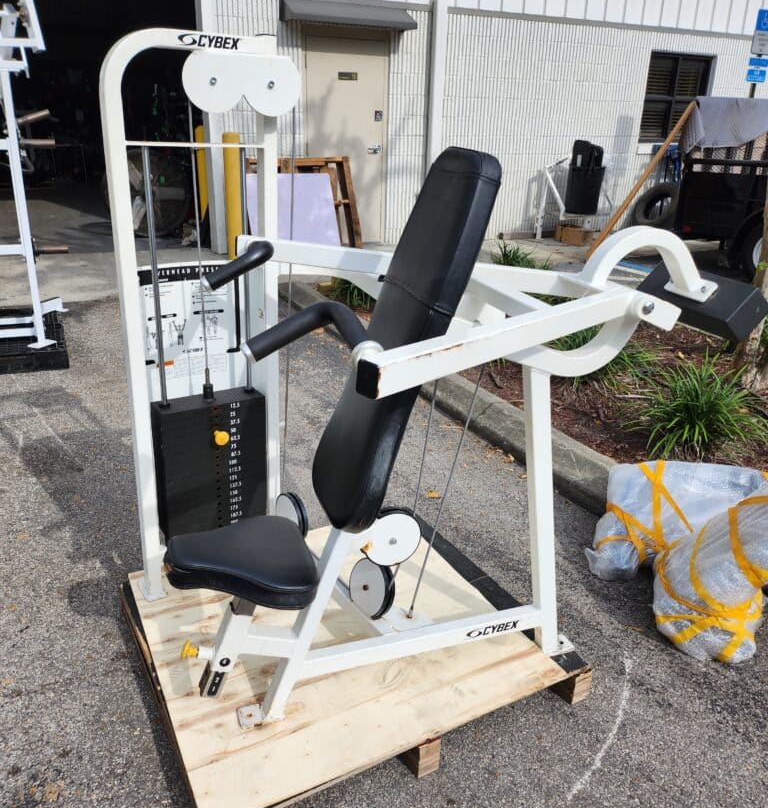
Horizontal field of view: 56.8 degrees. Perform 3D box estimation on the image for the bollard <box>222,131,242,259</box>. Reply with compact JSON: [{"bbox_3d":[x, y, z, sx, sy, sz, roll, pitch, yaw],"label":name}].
[{"bbox_3d":[-1.402,-1.849,6.510,0.160,1.140,0.160,-10,24,-25],"label":"bollard"}]

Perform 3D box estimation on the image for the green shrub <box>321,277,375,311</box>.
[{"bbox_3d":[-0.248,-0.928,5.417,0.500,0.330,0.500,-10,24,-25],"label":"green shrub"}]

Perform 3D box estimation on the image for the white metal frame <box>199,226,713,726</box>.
[{"bbox_3d":[0.186,0.187,1.629,1.200,1.140,1.040,-6,24,-18],"label":"white metal frame"}]

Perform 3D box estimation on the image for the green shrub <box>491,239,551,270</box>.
[{"bbox_3d":[1.232,-1.310,6.370,0.520,0.370,0.520,-10,24,-25],"label":"green shrub"}]

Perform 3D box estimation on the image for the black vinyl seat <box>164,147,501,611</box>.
[{"bbox_3d":[-0.130,-0.047,1.409,0.640,0.880,0.340,-6,24,-18],"label":"black vinyl seat"}]

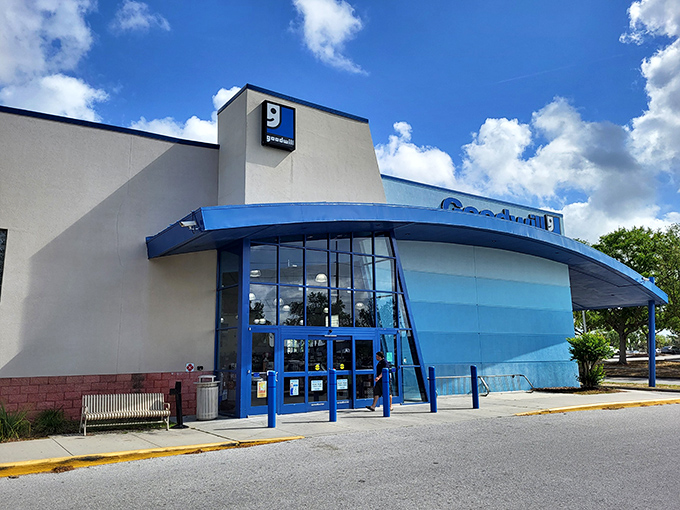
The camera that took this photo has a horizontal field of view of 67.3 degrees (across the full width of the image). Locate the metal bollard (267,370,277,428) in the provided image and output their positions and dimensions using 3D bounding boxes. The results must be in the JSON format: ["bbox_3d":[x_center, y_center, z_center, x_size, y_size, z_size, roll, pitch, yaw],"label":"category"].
[{"bbox_3d":[-1.575,3.341,11.848,0.175,1.268,0.175,6,-13,-32],"label":"metal bollard"}]

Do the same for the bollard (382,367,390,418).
[{"bbox_3d":[1.286,3.820,14.224,0.180,1.290,0.180,-1,-12,0],"label":"bollard"}]

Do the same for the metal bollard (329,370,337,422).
[{"bbox_3d":[-0.179,3.500,12.751,0.175,1.258,0.175,-1,-11,0],"label":"metal bollard"}]

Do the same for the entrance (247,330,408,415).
[{"bbox_3d":[-0.173,3.678,16.319,6.000,2.460,0.300,7,-14,-32],"label":"entrance"}]

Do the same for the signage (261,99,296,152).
[{"bbox_3d":[-1.890,-3.998,15.934,1.010,1.393,0.236,6,-13,-32],"label":"signage"}]

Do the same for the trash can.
[{"bbox_3d":[-3.544,3.817,13.710,0.650,1.133,0.650,-1,-11,0],"label":"trash can"}]

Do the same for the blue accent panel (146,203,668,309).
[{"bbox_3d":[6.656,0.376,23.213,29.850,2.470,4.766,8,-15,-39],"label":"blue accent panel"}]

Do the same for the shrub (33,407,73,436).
[{"bbox_3d":[-6.756,3.859,11.997,0.850,0.580,0.780,7,-14,-32],"label":"shrub"}]

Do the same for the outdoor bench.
[{"bbox_3d":[-4.975,3.667,11.855,1.840,0.840,0.660,4,-13,-24],"label":"outdoor bench"}]

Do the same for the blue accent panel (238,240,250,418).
[{"bbox_3d":[-2.805,2.079,14.932,0.250,5.120,0.250,7,-14,-32],"label":"blue accent panel"}]

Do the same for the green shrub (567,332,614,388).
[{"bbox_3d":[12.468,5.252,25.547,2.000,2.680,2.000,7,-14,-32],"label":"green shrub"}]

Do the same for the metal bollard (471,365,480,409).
[{"bbox_3d":[4.231,4.157,16.105,0.180,1.290,0.180,7,-14,-32],"label":"metal bollard"}]

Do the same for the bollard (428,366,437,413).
[{"bbox_3d":[2.617,3.777,14.372,0.175,1.249,0.175,6,-13,-32],"label":"bollard"}]

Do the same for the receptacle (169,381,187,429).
[{"bbox_3d":[-3.760,3.540,12.083,0.430,1.049,0.360,6,-13,-32],"label":"receptacle"}]

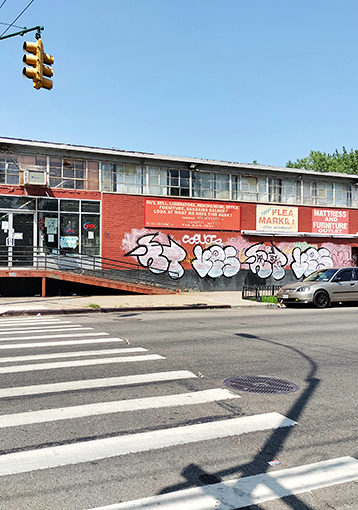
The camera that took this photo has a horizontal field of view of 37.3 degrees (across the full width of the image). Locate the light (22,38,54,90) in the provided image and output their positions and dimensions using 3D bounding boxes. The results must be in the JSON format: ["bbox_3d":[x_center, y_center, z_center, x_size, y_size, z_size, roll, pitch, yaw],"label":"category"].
[{"bbox_3d":[-3.772,-5.092,14.200,0.780,1.250,0.370,1,-1,-26],"label":"light"}]

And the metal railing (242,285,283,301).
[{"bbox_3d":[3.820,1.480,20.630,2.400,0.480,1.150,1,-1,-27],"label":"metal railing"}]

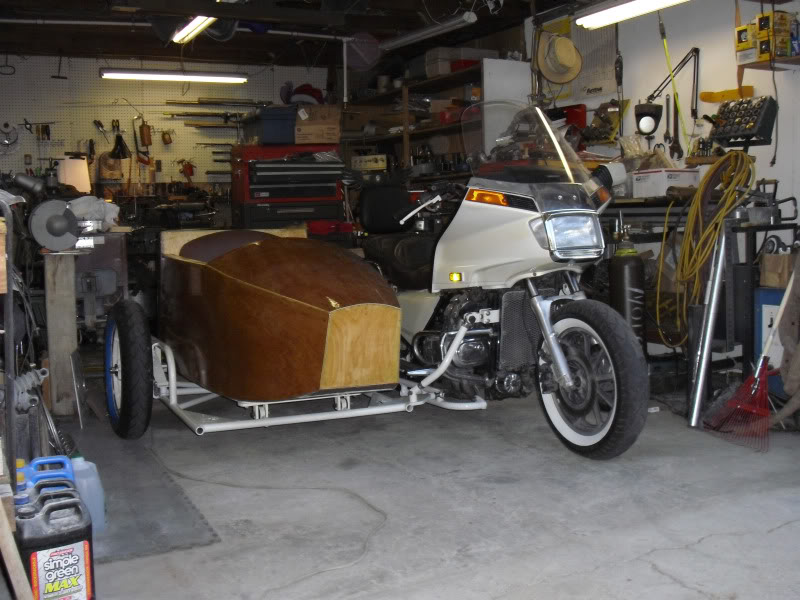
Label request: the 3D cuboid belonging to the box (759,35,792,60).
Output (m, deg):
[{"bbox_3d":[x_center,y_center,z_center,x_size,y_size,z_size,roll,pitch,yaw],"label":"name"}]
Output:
[{"bbox_3d":[1.854,-1.250,4.348,0.120,0.115,0.095,-4,6,-28],"label":"box"}]

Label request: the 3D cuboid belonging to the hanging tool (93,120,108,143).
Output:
[{"bbox_3d":[-2.506,-1.410,7.347,0.130,0.180,0.035,-4,6,-28],"label":"hanging tool"}]

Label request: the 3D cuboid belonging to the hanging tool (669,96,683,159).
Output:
[{"bbox_3d":[1.651,-1.034,5.262,0.027,0.370,0.092,-4,6,-28],"label":"hanging tool"}]

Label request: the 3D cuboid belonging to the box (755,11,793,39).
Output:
[{"bbox_3d":[1.837,-1.355,4.320,0.115,0.120,0.100,-4,6,-26],"label":"box"}]

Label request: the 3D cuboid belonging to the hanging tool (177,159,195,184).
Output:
[{"bbox_3d":[-1.880,-1.126,7.697,0.150,0.210,0.060,-4,6,-28],"label":"hanging tool"}]

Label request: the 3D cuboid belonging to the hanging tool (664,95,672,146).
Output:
[{"bbox_3d":[1.623,-1.085,5.308,0.022,0.307,0.052,-4,6,-28],"label":"hanging tool"}]

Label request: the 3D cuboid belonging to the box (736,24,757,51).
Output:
[{"bbox_3d":[1.778,-1.337,4.500,0.110,0.120,0.100,-4,6,-26],"label":"box"}]

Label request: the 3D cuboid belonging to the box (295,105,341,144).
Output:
[{"bbox_3d":[-0.636,-1.248,6.316,0.330,0.280,0.270,-4,6,-26],"label":"box"}]

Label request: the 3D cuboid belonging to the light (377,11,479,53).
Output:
[{"bbox_3d":[0.136,-1.680,5.441,0.110,0.080,1.250,-4,6,-26],"label":"light"}]

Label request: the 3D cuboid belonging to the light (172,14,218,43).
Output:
[{"bbox_3d":[-1.110,-1.588,4.964,0.120,0.090,1.200,-4,6,-26],"label":"light"}]

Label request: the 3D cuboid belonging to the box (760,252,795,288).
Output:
[{"bbox_3d":[1.882,-0.147,4.378,0.160,0.165,0.150,1,6,27],"label":"box"}]

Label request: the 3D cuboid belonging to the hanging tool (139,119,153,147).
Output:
[{"bbox_3d":[-2.174,-1.431,7.502,0.115,0.230,0.070,-4,6,-28],"label":"hanging tool"}]

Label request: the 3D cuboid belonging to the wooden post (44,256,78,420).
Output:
[{"bbox_3d":[-1.888,0.197,4.883,0.135,0.885,0.130,-4,6,-28],"label":"wooden post"}]

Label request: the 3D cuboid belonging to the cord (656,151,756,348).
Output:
[{"bbox_3d":[1.518,-0.250,4.350,0.240,0.970,0.450,-4,6,-26],"label":"cord"}]

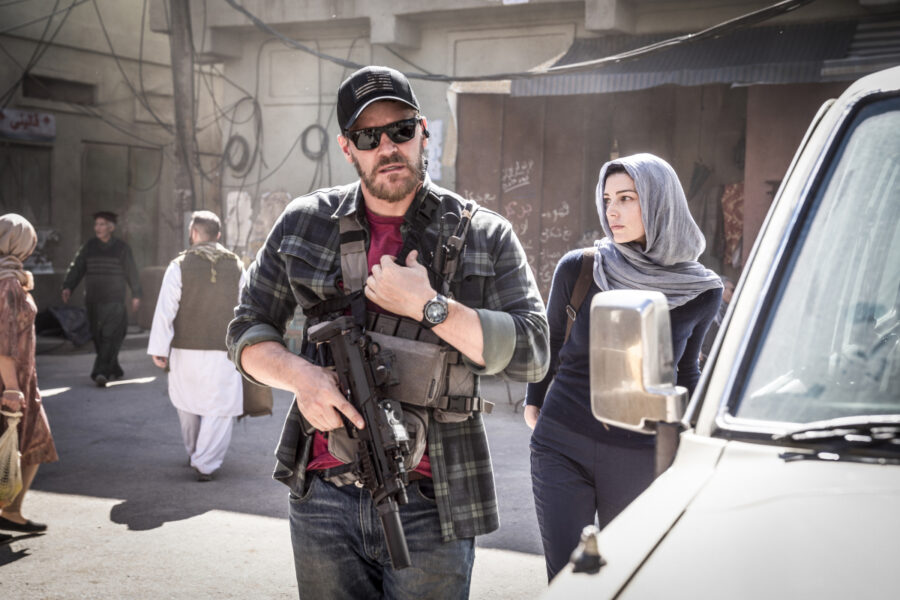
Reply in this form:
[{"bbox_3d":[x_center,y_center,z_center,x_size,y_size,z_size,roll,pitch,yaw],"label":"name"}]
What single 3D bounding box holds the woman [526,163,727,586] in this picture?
[{"bbox_3d":[0.455,0.510,3.220,0.520,1.750,0.350,1,3,11],"label":"woman"}]

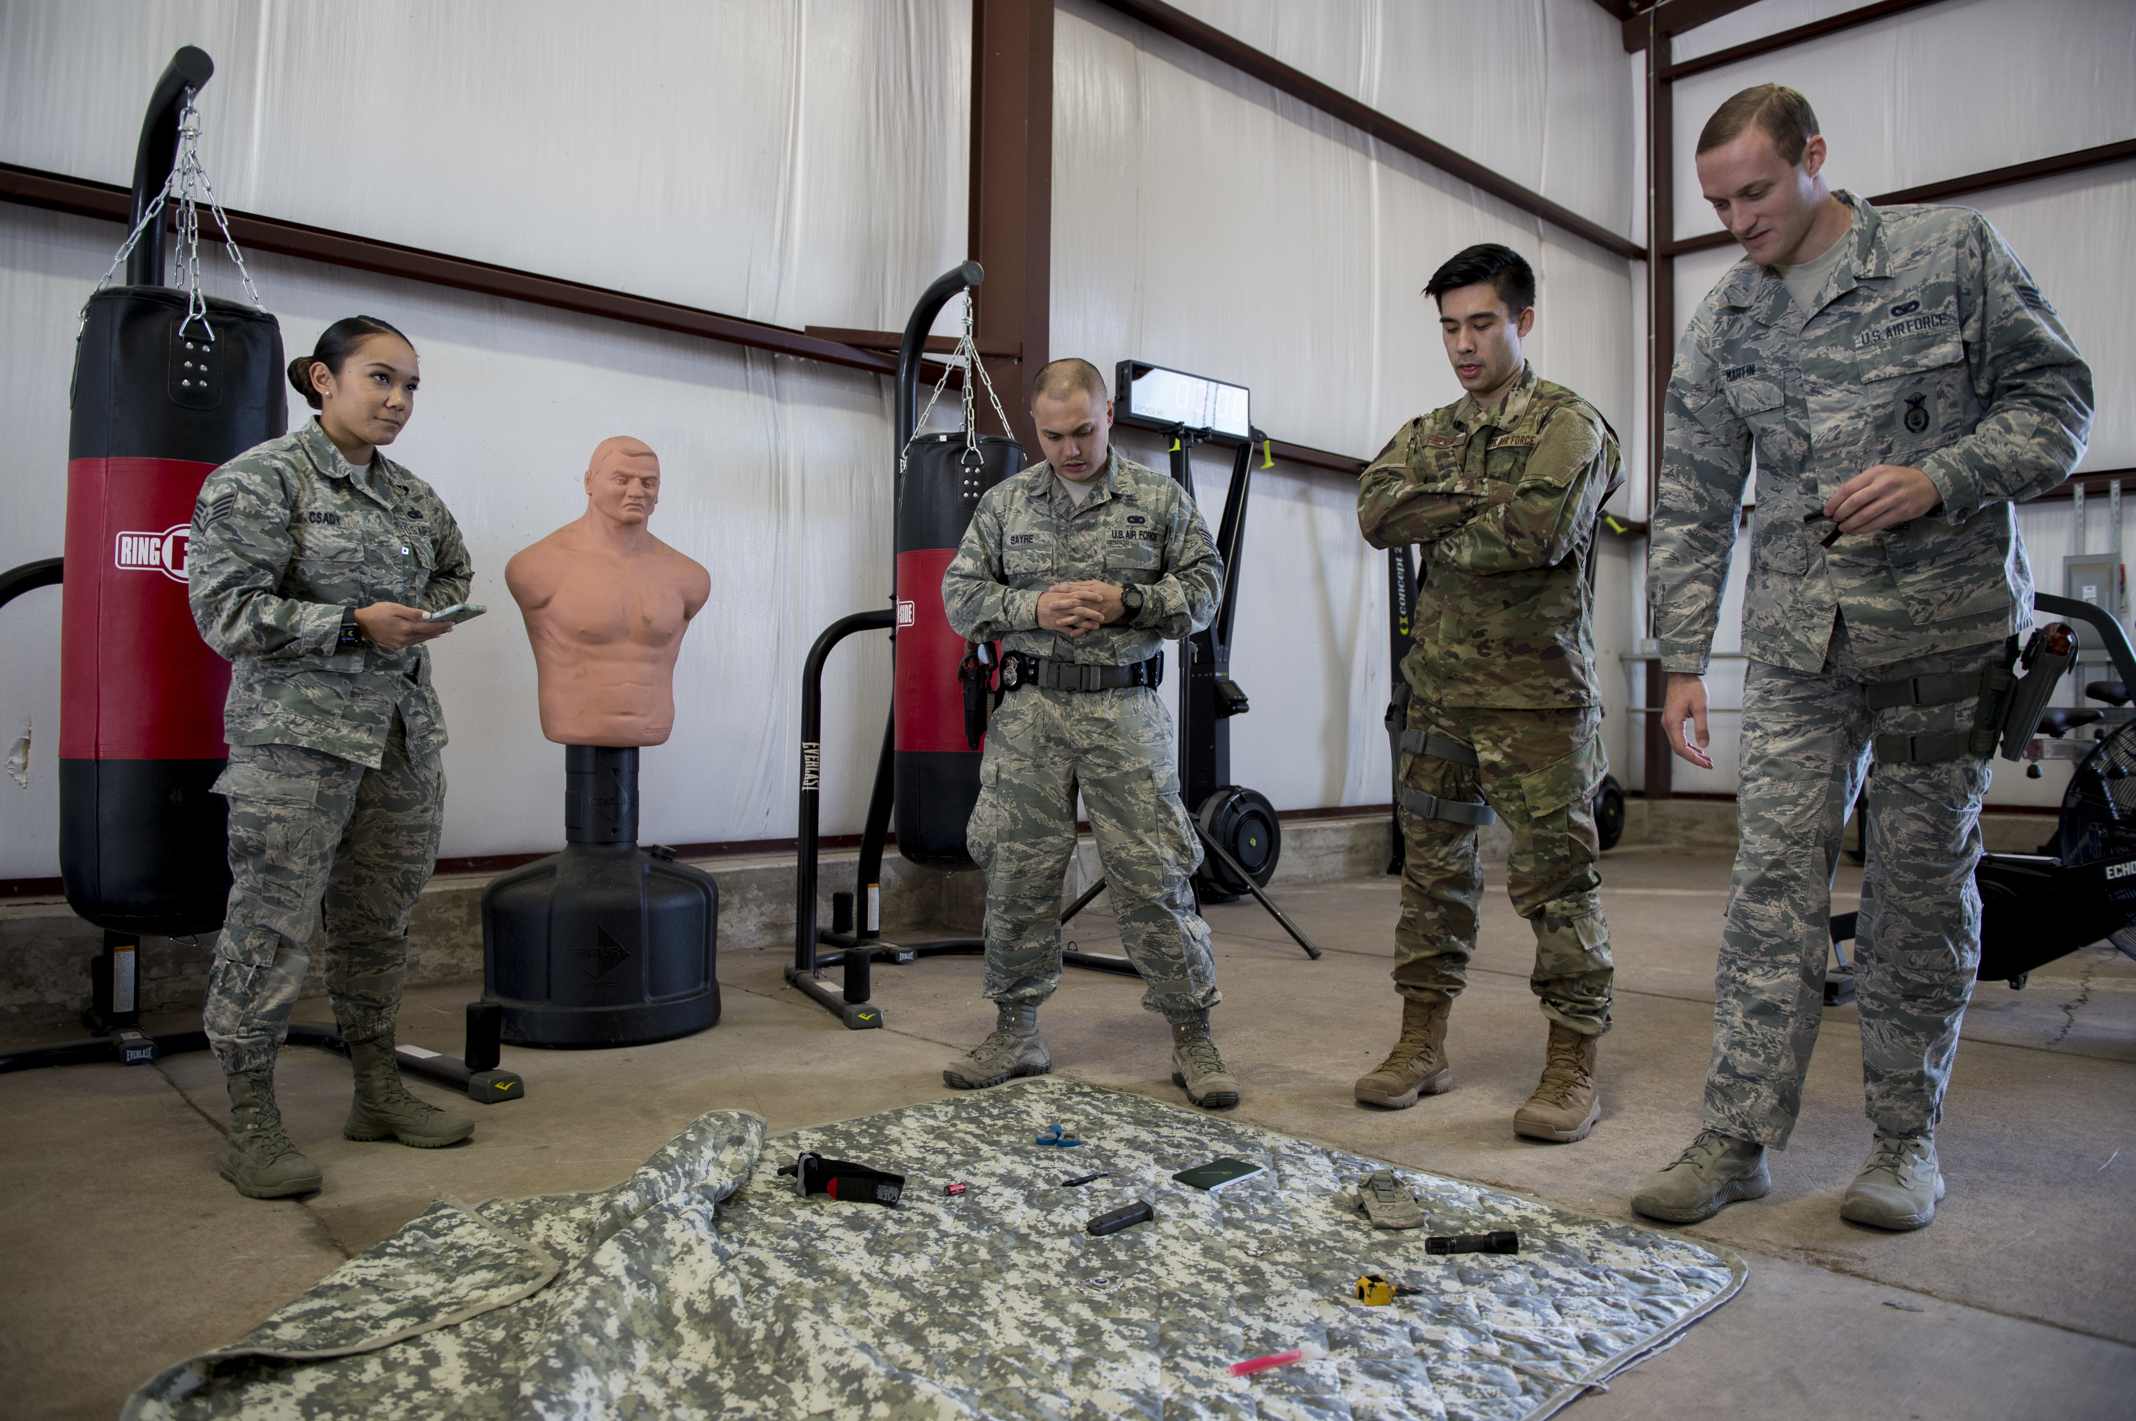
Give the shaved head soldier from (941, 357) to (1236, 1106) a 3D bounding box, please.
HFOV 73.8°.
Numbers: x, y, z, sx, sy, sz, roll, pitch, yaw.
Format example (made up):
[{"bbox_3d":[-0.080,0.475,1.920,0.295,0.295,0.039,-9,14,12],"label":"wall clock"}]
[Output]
[{"bbox_3d":[0.060,0.033,3.140,0.650,1.610,0.460,1,0,7],"label":"shaved head soldier"}]

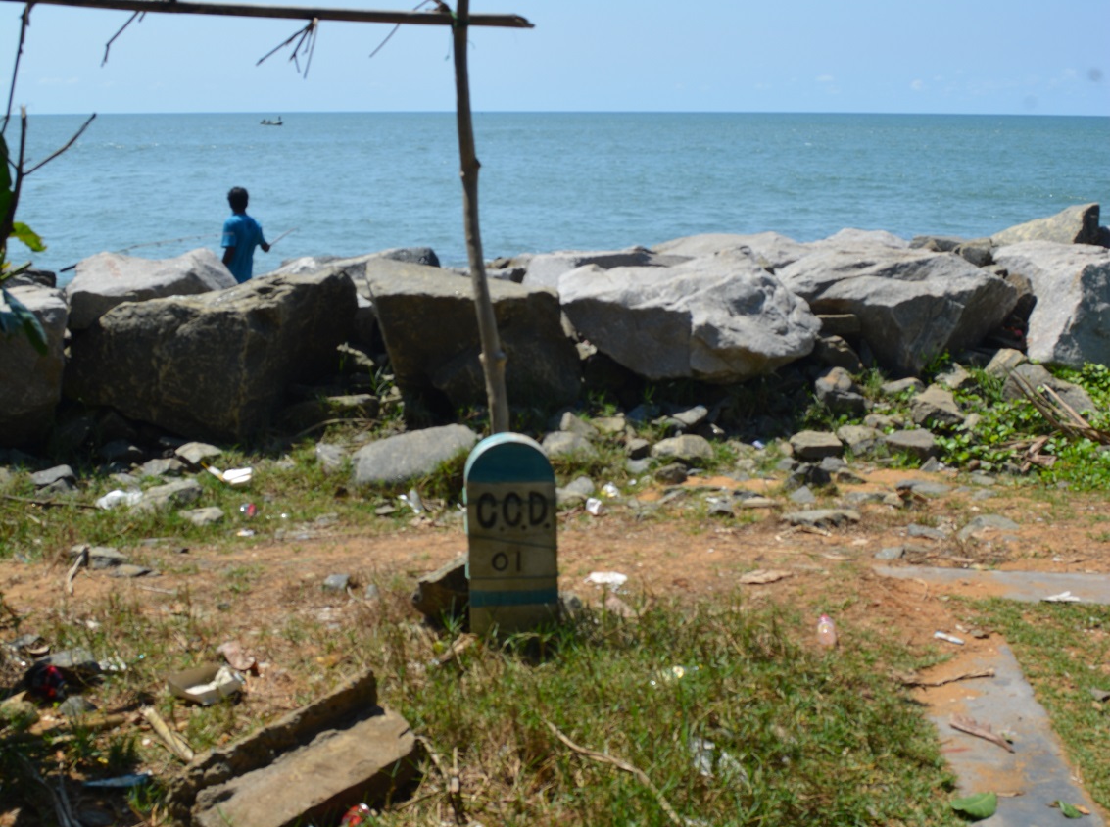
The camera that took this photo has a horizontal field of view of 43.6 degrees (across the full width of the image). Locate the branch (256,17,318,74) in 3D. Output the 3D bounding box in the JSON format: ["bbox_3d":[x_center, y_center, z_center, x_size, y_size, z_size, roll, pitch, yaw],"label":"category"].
[{"bbox_3d":[-0.769,-1.053,3.978,0.180,0.170,0.120,0,12,0],"label":"branch"}]

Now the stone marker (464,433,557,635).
[{"bbox_3d":[-0.132,0.370,4.225,0.275,0.620,0.140,-1,12,-6],"label":"stone marker"}]

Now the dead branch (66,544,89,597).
[{"bbox_3d":[-1.616,0.531,4.715,0.050,0.100,0.330,-1,12,-5],"label":"dead branch"}]

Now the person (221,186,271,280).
[{"bbox_3d":[-2.603,-1.111,11.834,0.450,1.620,0.360,-1,12,-3],"label":"person"}]

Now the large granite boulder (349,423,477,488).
[{"bbox_3d":[-0.620,0.146,6.203,0.540,0.220,0.320,-4,13,-18],"label":"large granite boulder"}]

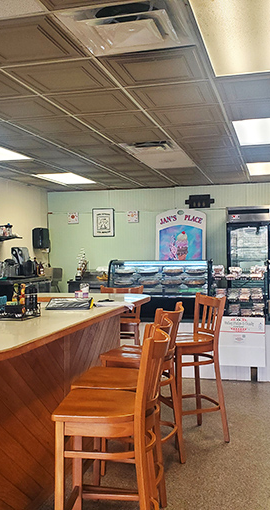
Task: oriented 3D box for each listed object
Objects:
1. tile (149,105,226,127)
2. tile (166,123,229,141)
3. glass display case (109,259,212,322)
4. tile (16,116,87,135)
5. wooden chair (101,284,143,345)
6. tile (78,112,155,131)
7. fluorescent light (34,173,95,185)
[{"bbox_3d":[0.449,-1.185,4.312,0.600,0.030,0.600,-1,1,15],"label":"tile"},{"bbox_3d":[0.604,-1.196,4.921,0.605,0.030,0.605,0,1,15],"label":"tile"},{"bbox_3d":[0.349,0.396,6.090,1.178,0.693,0.750,-1,1,15],"label":"glass display case"},{"bbox_3d":[-0.732,-1.175,4.645,0.605,0.030,0.605,0,1,15],"label":"tile"},{"bbox_3d":[-0.176,0.866,5.105,0.440,1.100,0.510,-1,1,9],"label":"wooden chair"},{"bbox_3d":[-0.142,-1.179,4.488,0.605,0.030,0.605,0,1,15],"label":"tile"},{"bbox_3d":[-1.048,-1.247,8.181,0.600,0.050,1.200,-1,1,15],"label":"fluorescent light"}]

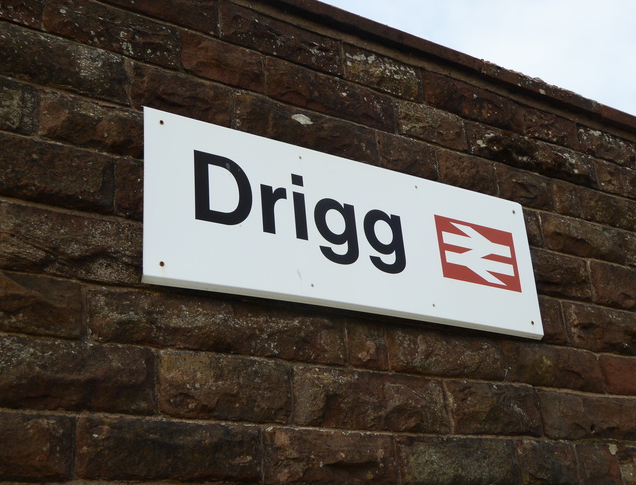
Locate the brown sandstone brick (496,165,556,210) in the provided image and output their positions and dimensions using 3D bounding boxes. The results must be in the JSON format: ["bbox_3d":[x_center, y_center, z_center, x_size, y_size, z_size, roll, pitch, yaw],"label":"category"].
[{"bbox_3d":[0.761,-0.184,3.526,0.300,0.138,0.120,11,-26,-33],"label":"brown sandstone brick"}]

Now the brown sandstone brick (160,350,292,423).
[{"bbox_3d":[-0.269,0.407,2.475,0.395,0.168,0.120,11,-26,-33],"label":"brown sandstone brick"}]

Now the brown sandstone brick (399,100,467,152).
[{"bbox_3d":[0.354,-0.379,3.204,0.307,0.142,0.150,11,-27,-33],"label":"brown sandstone brick"}]

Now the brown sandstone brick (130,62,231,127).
[{"bbox_3d":[-0.424,-0.408,2.734,0.323,0.143,0.120,11,-26,-33],"label":"brown sandstone brick"}]

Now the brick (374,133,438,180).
[{"bbox_3d":[0.281,-0.273,3.204,0.262,0.135,0.120,11,-26,-33],"label":"brick"}]

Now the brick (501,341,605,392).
[{"bbox_3d":[0.801,0.460,3.259,0.508,0.143,0.120,11,-26,-33],"label":"brick"}]

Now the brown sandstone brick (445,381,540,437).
[{"bbox_3d":[0.504,0.541,2.885,0.389,0.163,0.150,11,-27,-33],"label":"brown sandstone brick"}]

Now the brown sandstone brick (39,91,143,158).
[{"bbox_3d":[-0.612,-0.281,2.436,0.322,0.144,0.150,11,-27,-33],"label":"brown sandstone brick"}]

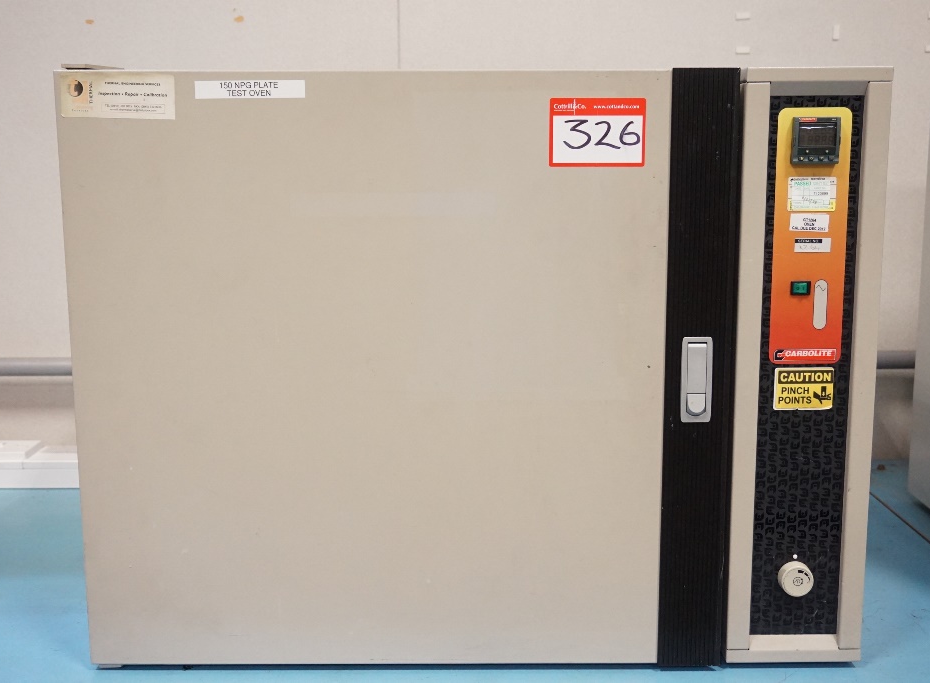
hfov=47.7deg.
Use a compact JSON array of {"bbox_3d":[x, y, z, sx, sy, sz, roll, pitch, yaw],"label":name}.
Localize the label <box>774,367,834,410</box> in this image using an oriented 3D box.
[{"bbox_3d":[0.369,0.052,1.143,0.064,0.046,0.002,-1,9,0],"label":"label"}]

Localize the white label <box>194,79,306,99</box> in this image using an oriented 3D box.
[{"bbox_3d":[-0.221,-0.259,1.083,0.113,0.018,0.002,-1,9,0],"label":"white label"}]

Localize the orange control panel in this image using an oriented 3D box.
[{"bbox_3d":[0.367,-0.109,1.113,0.077,0.272,0.014,0,9,0],"label":"orange control panel"}]

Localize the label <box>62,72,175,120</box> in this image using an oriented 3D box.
[{"bbox_3d":[-0.357,-0.252,1.083,0.116,0.045,0.002,1,9,0],"label":"label"}]

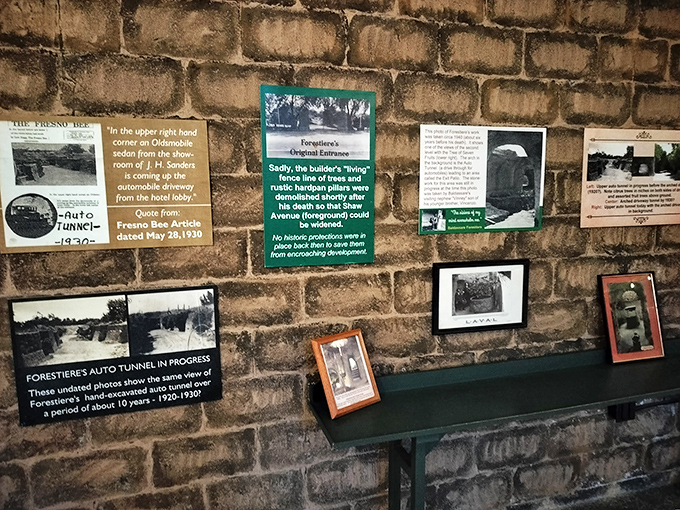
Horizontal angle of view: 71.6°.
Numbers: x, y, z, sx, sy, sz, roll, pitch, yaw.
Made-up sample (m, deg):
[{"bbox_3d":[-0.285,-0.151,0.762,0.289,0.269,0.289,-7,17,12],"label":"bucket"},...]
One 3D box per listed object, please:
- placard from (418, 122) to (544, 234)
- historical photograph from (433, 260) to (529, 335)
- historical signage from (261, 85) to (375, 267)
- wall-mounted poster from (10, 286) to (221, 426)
[{"bbox_3d":[0.634,-0.329,2.077,0.637,0.457,0.015,-3,8,-18],"label":"placard"},{"bbox_3d":[0.636,0.186,2.127,0.487,0.319,0.022,-2,8,-18],"label":"historical photograph"},{"bbox_3d":[-0.076,-0.297,1.851,0.454,0.678,0.015,-3,8,-18],"label":"historical signage"},{"bbox_3d":[-0.783,0.355,1.709,0.675,0.447,0.015,-3,8,-18],"label":"wall-mounted poster"}]

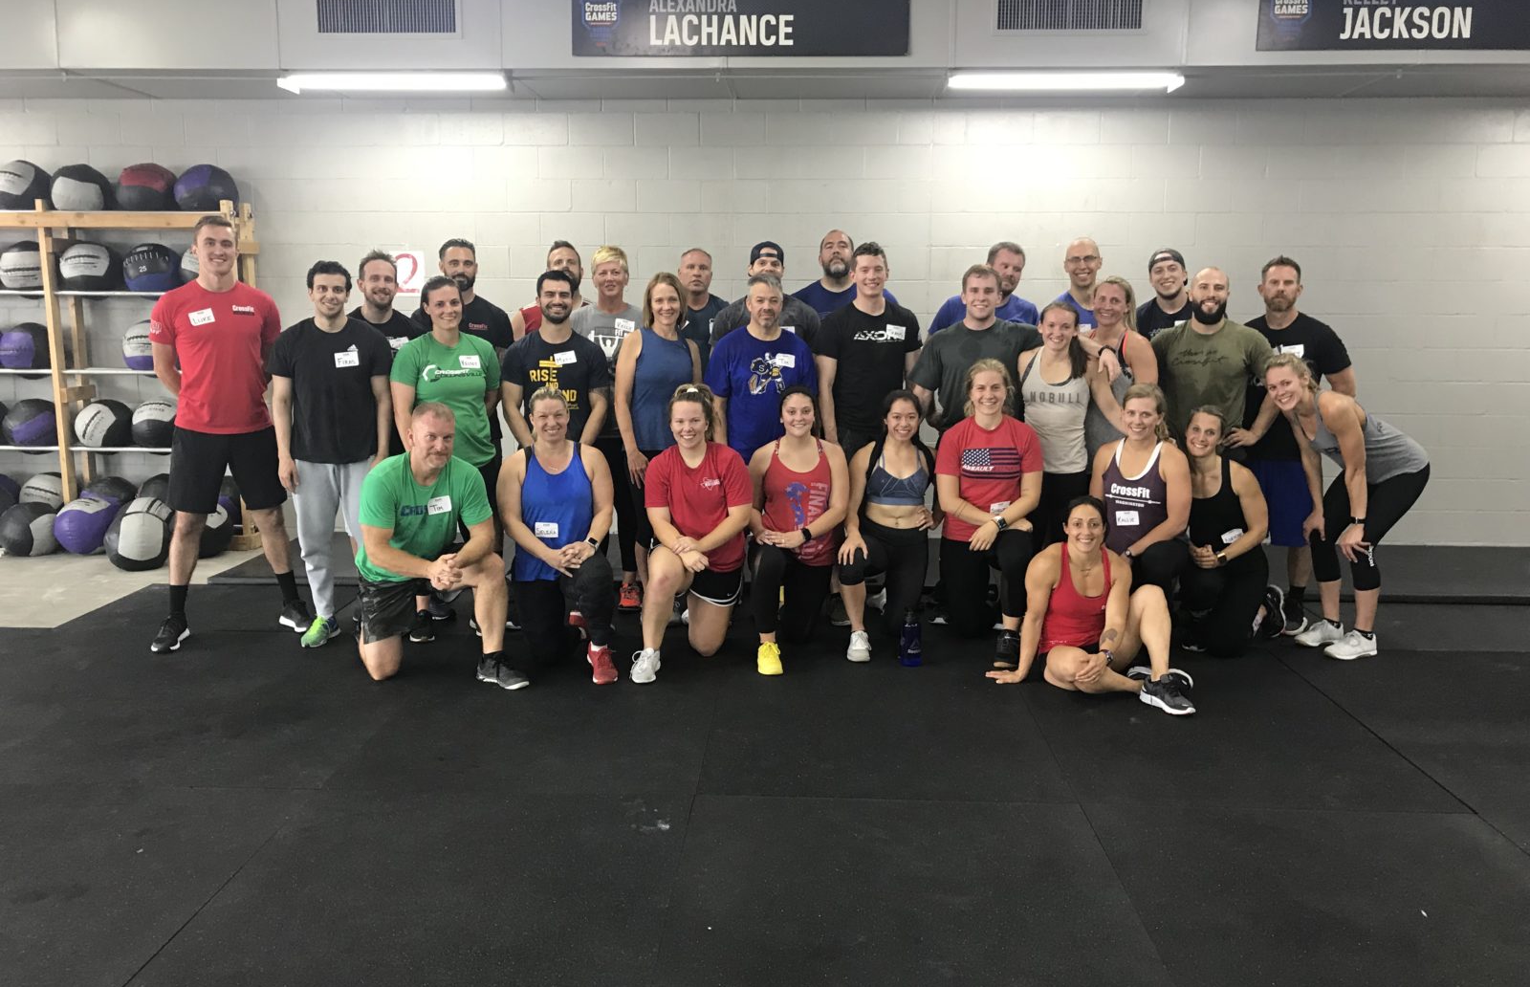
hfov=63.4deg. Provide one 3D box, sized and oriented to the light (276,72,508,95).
[{"bbox_3d":[-1.994,-2.240,6.738,1.220,0.095,0.300,1,10,2],"label":"light"}]

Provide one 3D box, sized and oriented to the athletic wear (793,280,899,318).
[{"bbox_3d":[0.408,-0.793,6.648,0.660,0.700,0.330,1,9,2],"label":"athletic wear"}]

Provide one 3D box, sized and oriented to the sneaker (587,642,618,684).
[{"bbox_3d":[-0.692,0.713,5.235,0.100,0.115,0.265,-2,9,-15],"label":"sneaker"}]

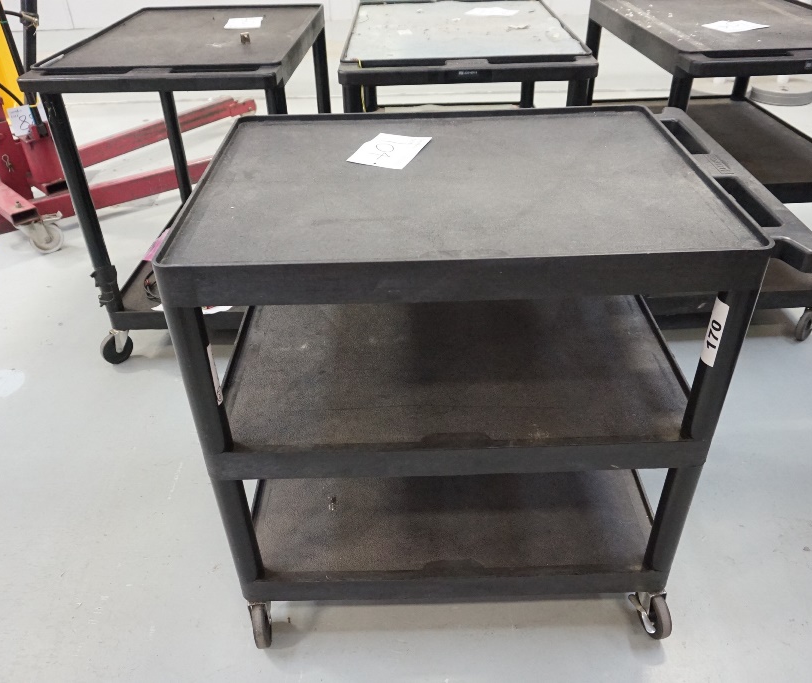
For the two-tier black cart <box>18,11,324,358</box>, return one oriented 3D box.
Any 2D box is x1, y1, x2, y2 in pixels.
[{"bbox_3d":[-0.582,-0.516,2.211,0.622,0.895,0.870,0,36,3],"label":"two-tier black cart"}]

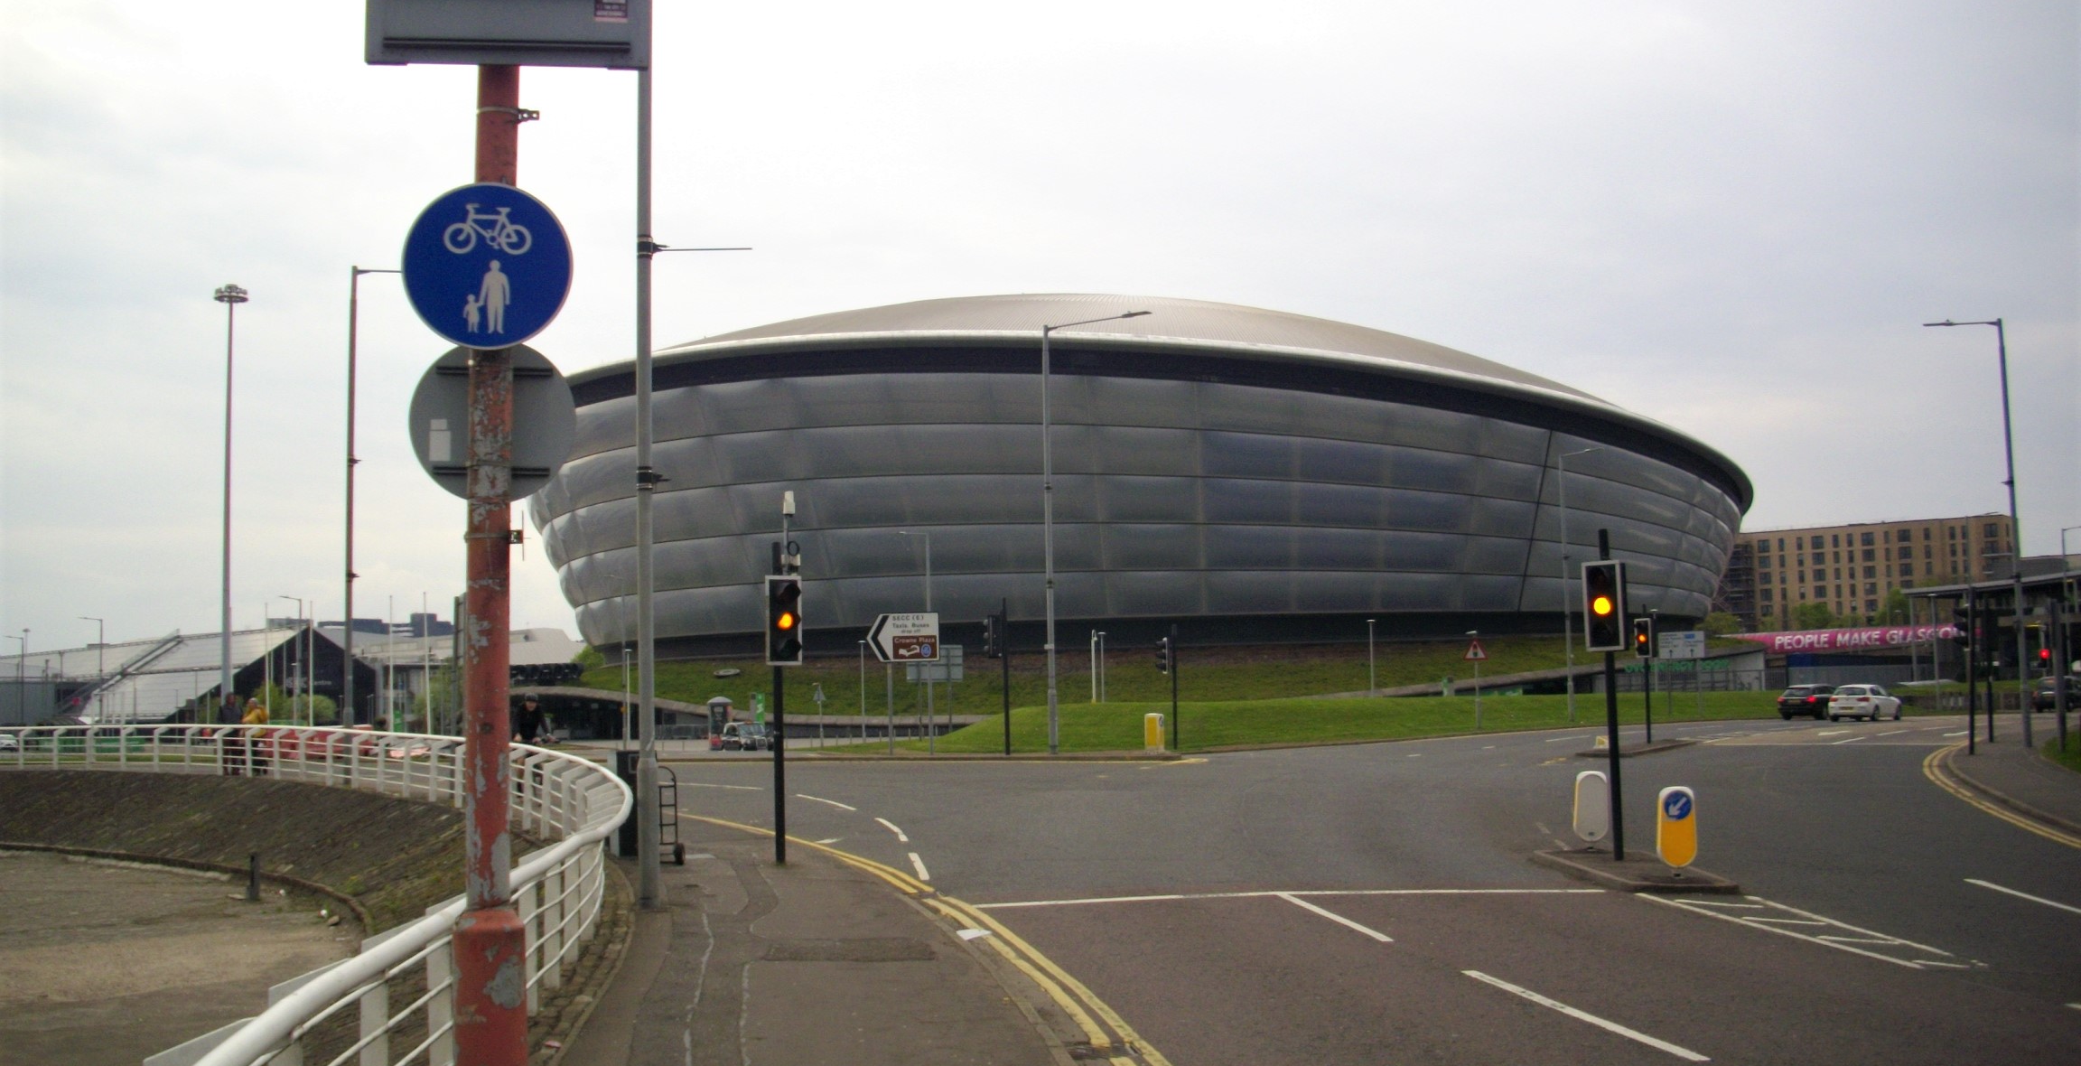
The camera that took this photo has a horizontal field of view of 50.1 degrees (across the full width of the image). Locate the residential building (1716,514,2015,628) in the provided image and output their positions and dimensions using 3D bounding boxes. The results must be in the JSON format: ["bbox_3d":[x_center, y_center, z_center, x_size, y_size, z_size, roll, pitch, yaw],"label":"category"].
[{"bbox_3d":[145.774,11.777,393.000,50.000,27.000,15.000,-4,-6,36],"label":"residential building"}]

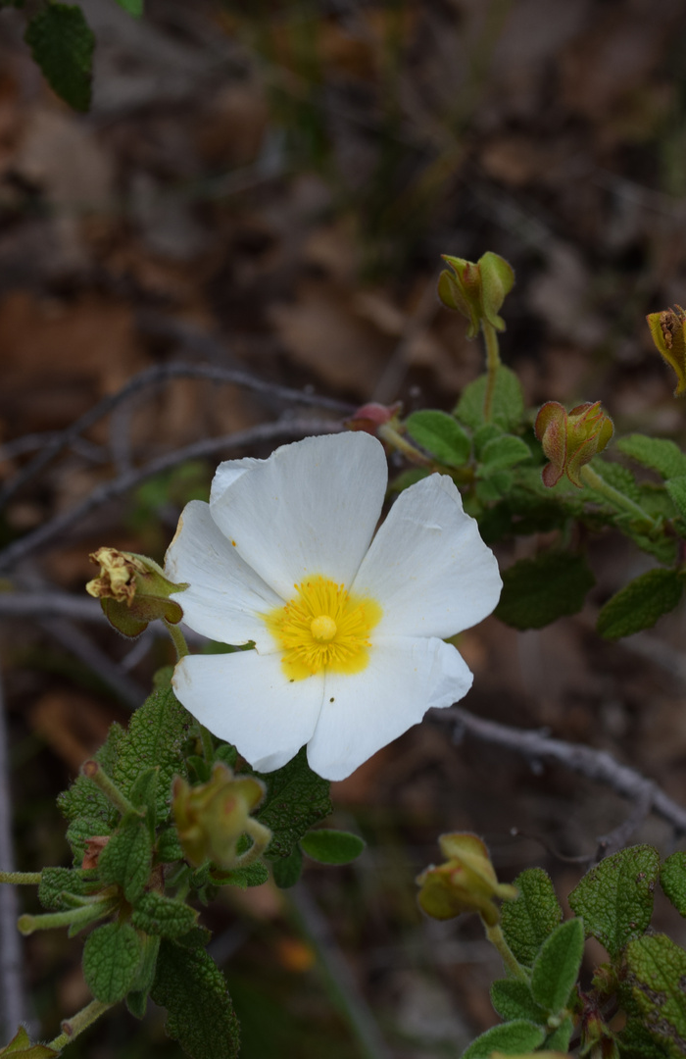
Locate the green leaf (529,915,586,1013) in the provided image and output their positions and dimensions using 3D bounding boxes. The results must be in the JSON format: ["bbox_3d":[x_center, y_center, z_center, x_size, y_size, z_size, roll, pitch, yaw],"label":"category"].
[{"bbox_3d":[0.029,0.059,0.285,0.007,0.014,0.003,20,15,18],"label":"green leaf"}]

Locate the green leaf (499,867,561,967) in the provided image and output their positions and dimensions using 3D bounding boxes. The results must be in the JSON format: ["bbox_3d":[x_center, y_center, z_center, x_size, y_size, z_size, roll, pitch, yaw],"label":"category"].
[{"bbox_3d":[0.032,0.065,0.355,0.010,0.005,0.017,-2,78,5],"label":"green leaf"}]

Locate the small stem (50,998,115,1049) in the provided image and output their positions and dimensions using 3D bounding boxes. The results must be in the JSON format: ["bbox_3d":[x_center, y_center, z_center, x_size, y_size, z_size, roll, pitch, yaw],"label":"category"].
[{"bbox_3d":[-0.035,0.067,0.288,0.010,0.002,0.002,-32,19,-23],"label":"small stem"}]

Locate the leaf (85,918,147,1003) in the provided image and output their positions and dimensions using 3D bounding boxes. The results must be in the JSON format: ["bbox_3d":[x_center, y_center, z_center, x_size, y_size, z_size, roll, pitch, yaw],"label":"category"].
[{"bbox_3d":[-0.034,0.064,0.314,0.009,0.004,0.013,4,66,5],"label":"leaf"}]

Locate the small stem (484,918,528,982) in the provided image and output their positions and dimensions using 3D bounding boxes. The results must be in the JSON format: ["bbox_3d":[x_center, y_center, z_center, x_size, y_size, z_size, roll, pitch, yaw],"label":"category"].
[{"bbox_3d":[0.022,0.057,0.285,0.002,0.012,0.002,-32,20,0],"label":"small stem"}]

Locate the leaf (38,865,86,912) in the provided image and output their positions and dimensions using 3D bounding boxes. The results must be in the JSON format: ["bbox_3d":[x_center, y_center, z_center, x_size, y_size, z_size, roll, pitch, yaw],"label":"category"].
[{"bbox_3d":[-0.042,0.053,0.313,0.009,0.004,0.007,-8,51,9],"label":"leaf"}]

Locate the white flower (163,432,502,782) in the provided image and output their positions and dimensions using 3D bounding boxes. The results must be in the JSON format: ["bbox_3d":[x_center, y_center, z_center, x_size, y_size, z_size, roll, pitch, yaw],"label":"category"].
[{"bbox_3d":[-0.002,0.011,0.310,0.050,0.017,0.051,0,73,-6],"label":"white flower"}]

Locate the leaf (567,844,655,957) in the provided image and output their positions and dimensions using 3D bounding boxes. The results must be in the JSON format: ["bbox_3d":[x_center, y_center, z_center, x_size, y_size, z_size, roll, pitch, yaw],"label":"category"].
[{"bbox_3d":[0.038,0.051,0.293,0.012,0.003,0.016,6,68,3],"label":"leaf"}]

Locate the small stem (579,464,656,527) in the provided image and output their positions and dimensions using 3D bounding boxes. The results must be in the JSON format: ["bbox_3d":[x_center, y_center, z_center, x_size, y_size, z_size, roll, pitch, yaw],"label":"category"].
[{"bbox_3d":[0.039,-0.005,0.295,0.014,0.002,0.002,36,10,-21],"label":"small stem"}]

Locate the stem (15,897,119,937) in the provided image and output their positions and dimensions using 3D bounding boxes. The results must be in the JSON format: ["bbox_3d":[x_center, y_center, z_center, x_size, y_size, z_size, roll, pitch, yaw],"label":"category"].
[{"bbox_3d":[-0.037,0.052,0.285,0.014,0.002,0.002,-8,19,-26],"label":"stem"}]

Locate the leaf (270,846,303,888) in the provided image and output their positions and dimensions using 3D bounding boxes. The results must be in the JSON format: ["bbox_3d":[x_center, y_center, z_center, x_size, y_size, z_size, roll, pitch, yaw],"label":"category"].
[{"bbox_3d":[-0.009,0.052,0.333,0.005,0.003,0.010,6,67,9],"label":"leaf"}]

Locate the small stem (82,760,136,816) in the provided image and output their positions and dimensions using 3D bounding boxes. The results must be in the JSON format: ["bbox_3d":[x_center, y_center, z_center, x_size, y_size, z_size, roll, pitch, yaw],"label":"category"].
[{"bbox_3d":[-0.034,0.038,0.308,0.003,0.013,0.003,-26,42,23],"label":"small stem"}]

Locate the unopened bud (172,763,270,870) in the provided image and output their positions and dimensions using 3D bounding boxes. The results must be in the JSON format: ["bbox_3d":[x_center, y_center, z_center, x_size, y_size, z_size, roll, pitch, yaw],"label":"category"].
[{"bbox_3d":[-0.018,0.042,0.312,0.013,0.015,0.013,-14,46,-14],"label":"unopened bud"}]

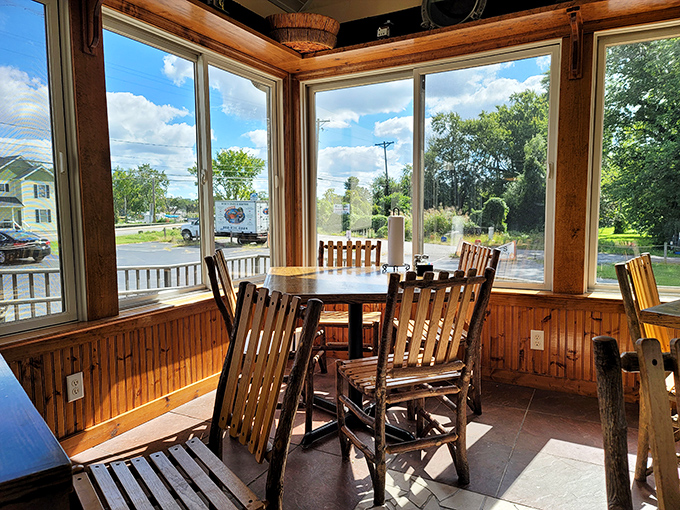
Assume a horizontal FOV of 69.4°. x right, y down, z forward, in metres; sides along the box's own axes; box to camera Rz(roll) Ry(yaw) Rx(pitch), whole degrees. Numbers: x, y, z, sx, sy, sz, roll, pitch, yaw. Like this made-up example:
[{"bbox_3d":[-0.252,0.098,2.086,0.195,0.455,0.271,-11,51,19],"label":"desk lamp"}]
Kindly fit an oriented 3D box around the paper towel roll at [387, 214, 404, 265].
[{"bbox_3d":[0.318,-0.076,2.813,0.092,0.278,0.092,-1,5,0],"label":"paper towel roll"}]

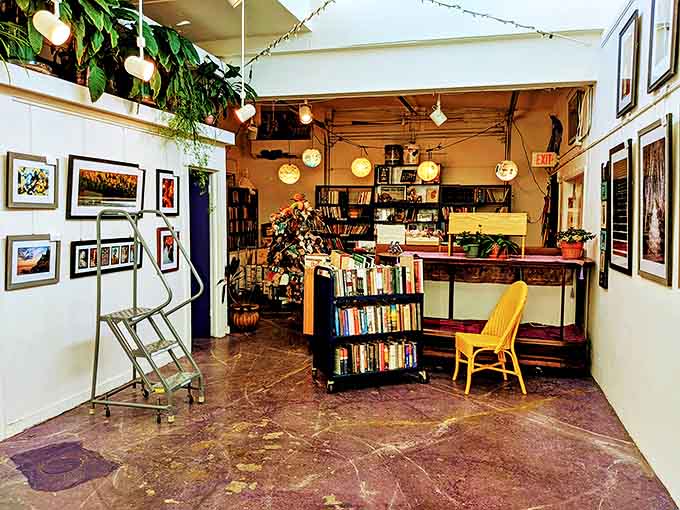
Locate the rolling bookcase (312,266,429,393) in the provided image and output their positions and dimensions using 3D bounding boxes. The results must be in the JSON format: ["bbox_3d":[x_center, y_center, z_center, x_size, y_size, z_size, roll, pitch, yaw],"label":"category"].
[{"bbox_3d":[0.292,0.634,4.869,0.924,1.068,0.457,-1,5,-20],"label":"rolling bookcase"}]

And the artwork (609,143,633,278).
[{"bbox_3d":[2.165,-0.356,4.081,0.027,0.969,0.676,-1,4,16],"label":"artwork"}]

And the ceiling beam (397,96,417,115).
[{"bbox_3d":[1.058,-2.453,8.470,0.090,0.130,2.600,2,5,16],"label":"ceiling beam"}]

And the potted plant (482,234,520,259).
[{"bbox_3d":[1.646,-0.088,5.468,0.360,0.236,0.300,2,5,16],"label":"potted plant"}]

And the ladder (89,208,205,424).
[{"bbox_3d":[-1.498,0.433,4.200,0.740,1.550,0.600,2,5,16],"label":"ladder"}]

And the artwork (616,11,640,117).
[{"bbox_3d":[2.208,-1.433,4.059,0.027,0.676,0.546,2,5,16],"label":"artwork"}]

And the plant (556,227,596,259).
[{"bbox_3d":[2.354,-0.113,5.287,0.380,0.332,0.360,2,5,16],"label":"plant"}]

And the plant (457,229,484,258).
[{"bbox_3d":[1.421,-0.127,5.728,0.308,0.298,0.288,2,5,16],"label":"plant"}]

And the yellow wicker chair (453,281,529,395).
[{"bbox_3d":[1.332,0.719,4.734,0.537,0.944,0.437,0,5,-2],"label":"yellow wicker chair"}]

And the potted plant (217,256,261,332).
[{"bbox_3d":[-1.305,0.517,6.849,0.527,0.964,0.477,1,5,10],"label":"potted plant"}]

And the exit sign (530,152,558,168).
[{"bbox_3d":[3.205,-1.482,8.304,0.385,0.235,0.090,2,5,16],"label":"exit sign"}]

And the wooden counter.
[{"bbox_3d":[1.495,0.569,5.667,2.140,1.110,0.680,2,5,16],"label":"wooden counter"}]

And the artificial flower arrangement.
[{"bbox_3d":[-0.546,-0.102,7.234,0.920,1.520,0.880,1,5,0],"label":"artificial flower arrangement"}]

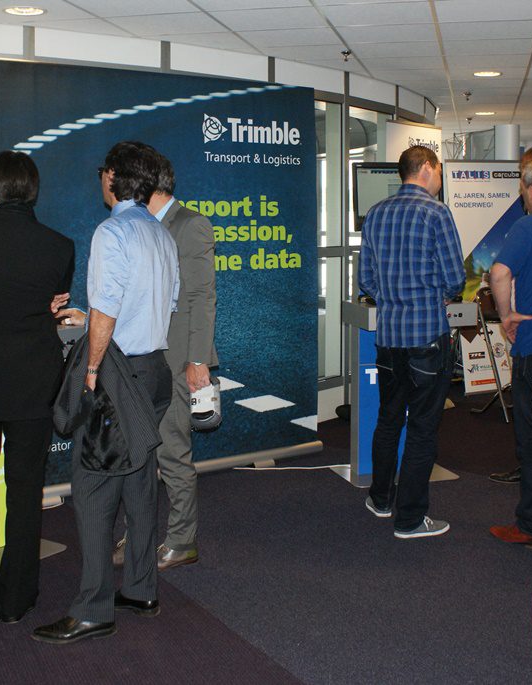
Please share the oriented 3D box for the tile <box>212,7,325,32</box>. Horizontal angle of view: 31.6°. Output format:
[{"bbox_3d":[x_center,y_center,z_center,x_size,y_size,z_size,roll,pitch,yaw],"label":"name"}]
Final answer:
[{"bbox_3d":[0.034,-1.812,5.250,0.580,0.020,0.580,2,8,13],"label":"tile"}]

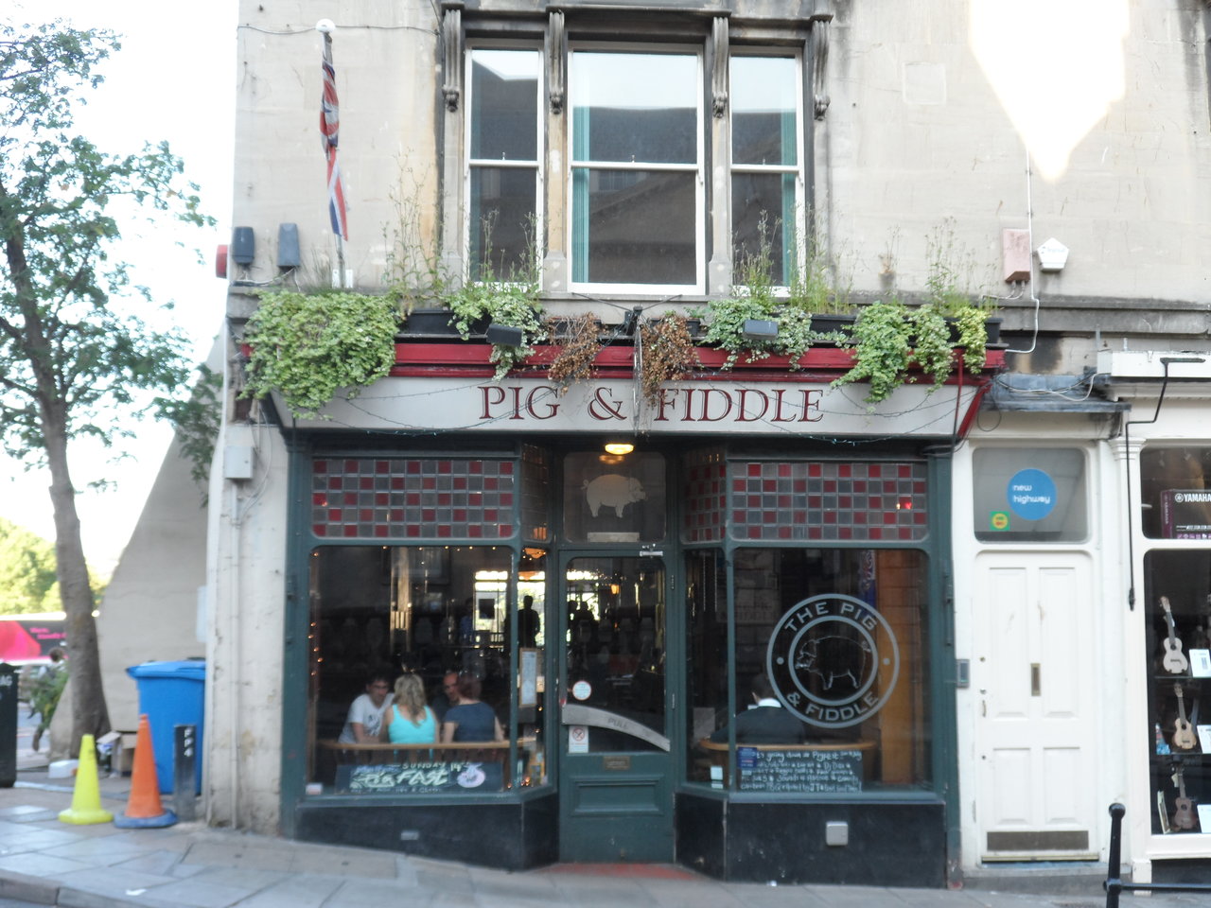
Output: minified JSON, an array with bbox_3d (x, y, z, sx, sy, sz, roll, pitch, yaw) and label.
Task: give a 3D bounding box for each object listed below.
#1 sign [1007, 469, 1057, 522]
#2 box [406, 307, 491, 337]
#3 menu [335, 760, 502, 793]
[{"bbox_3d":[2.972,0.280,10.732,0.350,0.355,0.020,0,-7,-4],"label":"sign"},{"bbox_3d":[-1.052,-0.873,10.216,0.620,0.200,0.200,0,-7,-4],"label":"box"},{"bbox_3d":[-1.239,2.146,10.210,1.100,0.220,0.030,0,-7,-4],"label":"menu"}]

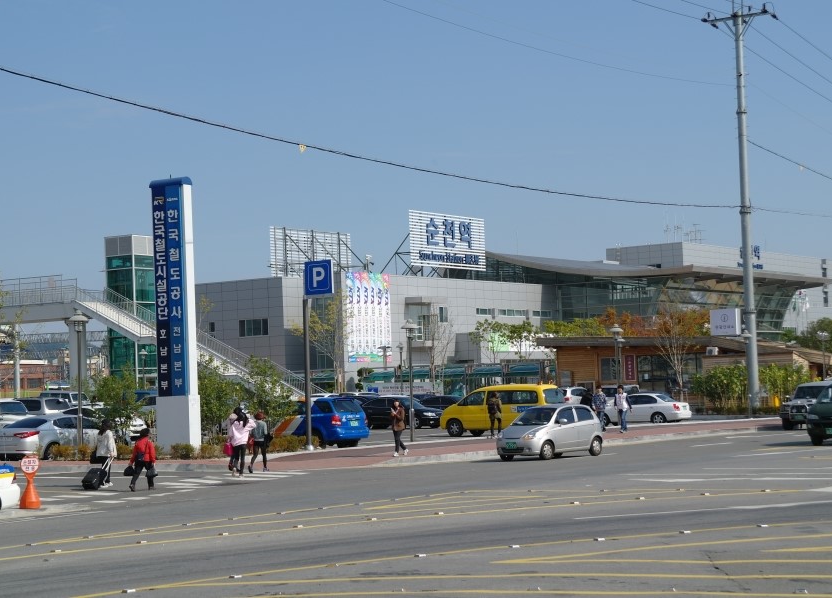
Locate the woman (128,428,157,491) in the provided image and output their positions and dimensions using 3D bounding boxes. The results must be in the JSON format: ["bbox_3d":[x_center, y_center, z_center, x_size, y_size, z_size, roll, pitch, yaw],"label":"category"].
[{"bbox_3d":[-6.508,3.777,40.866,0.600,1.520,0.520,-4,-4,30],"label":"woman"}]

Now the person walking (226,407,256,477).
[{"bbox_3d":[-4.081,3.344,40.300,0.600,1.660,0.500,-4,-3,25],"label":"person walking"}]

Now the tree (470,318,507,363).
[{"bbox_3d":[4.972,4.572,115.000,2.500,6.400,2.500,-2,-3,0],"label":"tree"}]

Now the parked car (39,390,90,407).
[{"bbox_3d":[-21.054,6.520,105.000,4.500,1.830,1.750,-5,-4,38],"label":"parked car"}]

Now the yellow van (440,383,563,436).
[{"bbox_3d":[3.170,4.180,64.700,4.850,1.940,1.820,-4,-4,34],"label":"yellow van"}]

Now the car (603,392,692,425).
[{"bbox_3d":[9.850,4.920,76.300,4.520,1.430,1.730,-4,-4,30],"label":"car"}]

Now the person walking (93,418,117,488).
[{"bbox_3d":[-7.310,3.638,40.500,0.480,1.630,0.480,-5,-4,43],"label":"person walking"}]

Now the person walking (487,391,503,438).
[{"bbox_3d":[2.879,4.239,62.800,0.500,1.660,0.450,-4,-3,23],"label":"person walking"}]

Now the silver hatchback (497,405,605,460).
[{"bbox_3d":[3.756,3.691,48.061,1.500,1.500,3.500,-5,-4,39],"label":"silver hatchback"}]

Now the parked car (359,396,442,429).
[{"bbox_3d":[-0.641,5.967,90.409,4.750,1.680,1.840,-4,-4,32],"label":"parked car"}]

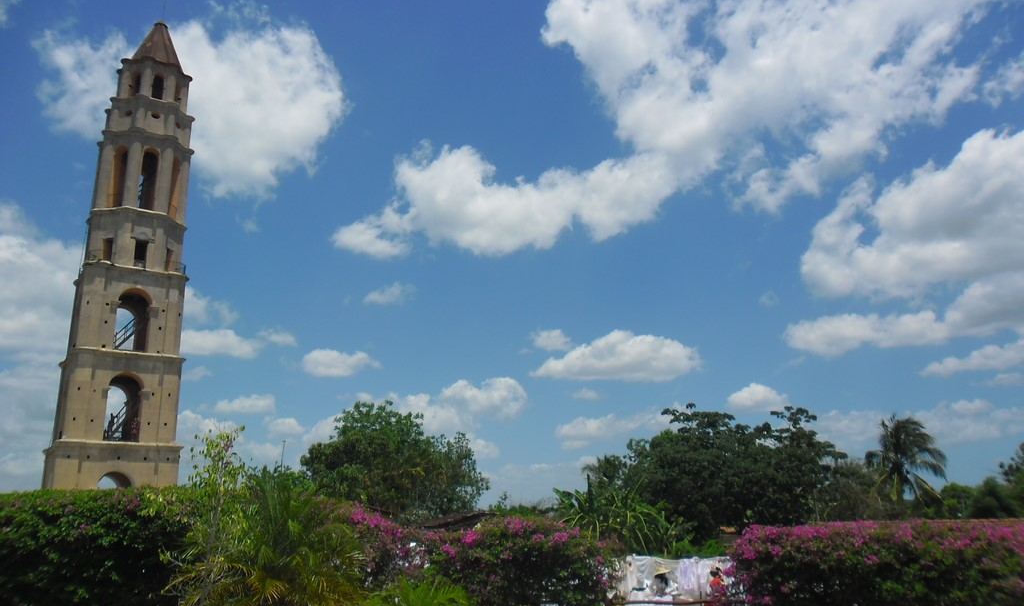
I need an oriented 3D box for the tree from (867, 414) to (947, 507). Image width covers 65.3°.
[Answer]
[{"bbox_3d":[24.413,11.568,49.106,4.900,8.970,4.900,-10,-18,25],"label":"tree"}]

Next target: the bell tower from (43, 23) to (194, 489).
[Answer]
[{"bbox_3d":[-28.466,-2.052,60.207,8.300,44.350,8.300,10,-20,-35],"label":"bell tower"}]

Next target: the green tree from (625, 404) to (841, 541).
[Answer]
[{"bbox_3d":[11.492,9.769,41.392,10.300,8.790,8.500,-6,-17,15],"label":"green tree"}]

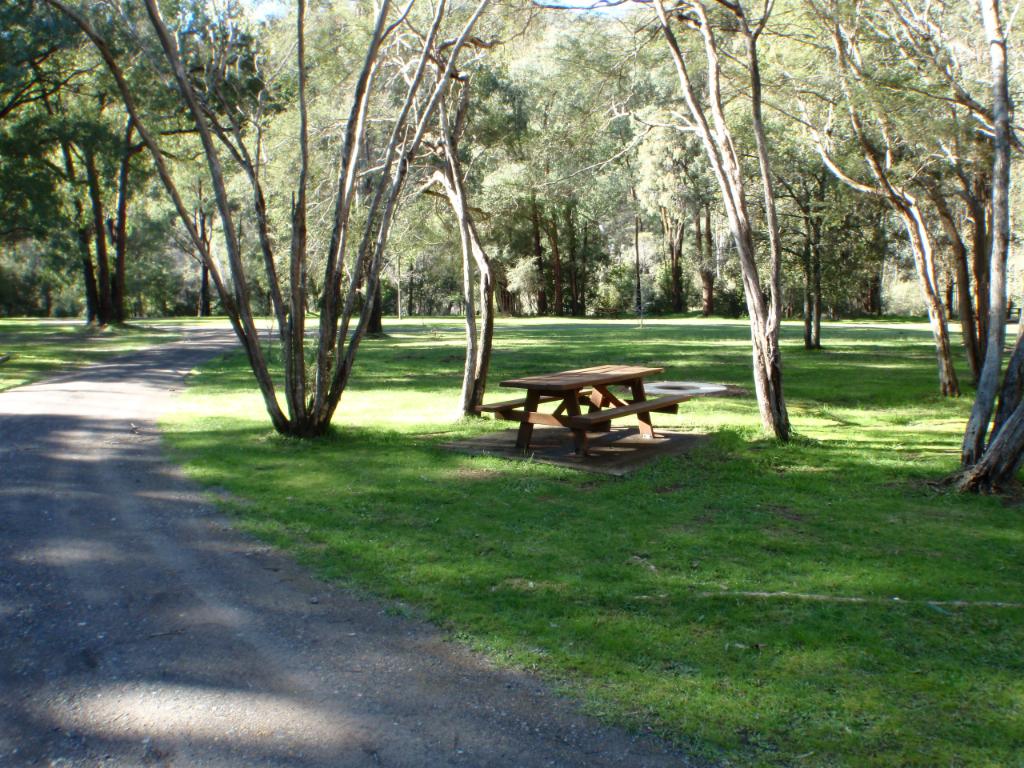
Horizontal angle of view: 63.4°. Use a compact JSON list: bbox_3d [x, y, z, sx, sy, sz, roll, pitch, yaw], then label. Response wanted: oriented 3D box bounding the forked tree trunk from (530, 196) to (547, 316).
[{"bbox_3d":[1.650,-7.909,51.577,0.996,7.391,0.750,0,7,2],"label":"forked tree trunk"}]

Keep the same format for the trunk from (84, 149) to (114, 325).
[{"bbox_3d":[-22.145,-7.862,44.466,1.611,9.320,1.000,-4,7,-26],"label":"trunk"}]

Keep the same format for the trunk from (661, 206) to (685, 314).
[{"bbox_3d":[10.390,-7.971,53.618,1.554,6.662,1.100,1,7,11],"label":"trunk"}]

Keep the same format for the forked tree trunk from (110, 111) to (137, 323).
[{"bbox_3d":[-20.812,-8.680,44.372,1.393,10.967,0.950,-3,7,-25],"label":"forked tree trunk"}]

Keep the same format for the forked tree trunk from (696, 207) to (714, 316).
[{"bbox_3d":[11.593,-7.315,49.626,1.078,6.523,0.950,1,7,13],"label":"forked tree trunk"}]

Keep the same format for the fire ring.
[{"bbox_3d":[2.702,0.061,13.359,1.549,0.120,1.549,0,7,0],"label":"fire ring"}]

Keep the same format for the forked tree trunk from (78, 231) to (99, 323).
[{"bbox_3d":[-23.115,-5.905,45.209,1.092,5.088,0.800,-4,7,-27],"label":"forked tree trunk"}]

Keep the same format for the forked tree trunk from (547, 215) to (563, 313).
[{"bbox_3d":[2.650,-7.305,51.646,0.998,6.176,0.750,0,7,3],"label":"forked tree trunk"}]

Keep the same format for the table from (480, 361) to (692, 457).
[{"bbox_3d":[0.828,0.272,8.961,1.456,0.740,2.031,5,8,38],"label":"table"}]

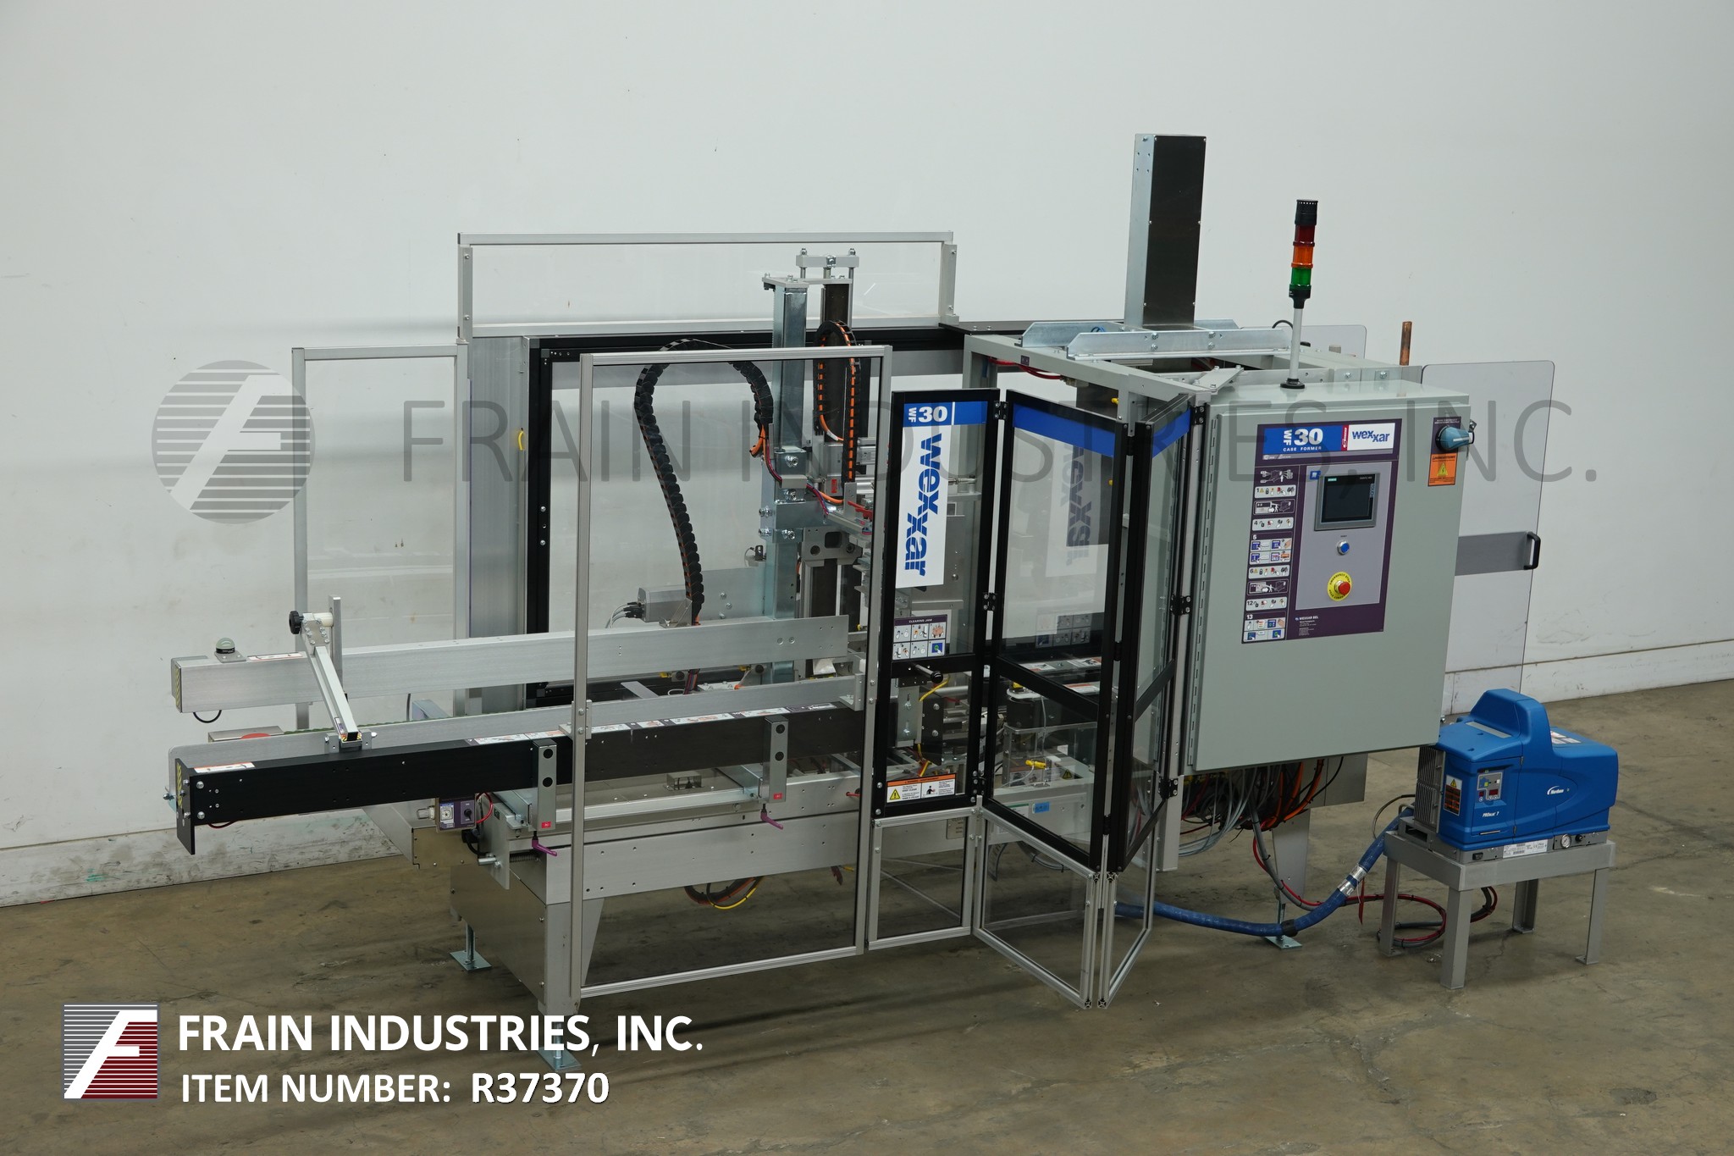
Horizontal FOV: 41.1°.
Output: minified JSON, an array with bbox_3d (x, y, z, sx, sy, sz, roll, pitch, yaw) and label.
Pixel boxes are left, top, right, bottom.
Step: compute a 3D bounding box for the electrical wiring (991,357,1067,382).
[{"bbox_3d":[0.495,-0.643,7.104,0.045,0.045,0.420,-4,14,-27],"label":"electrical wiring"}]

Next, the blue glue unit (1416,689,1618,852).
[{"bbox_3d":[1.970,0.561,7.063,0.600,0.475,0.300,-4,14,-27],"label":"blue glue unit"}]

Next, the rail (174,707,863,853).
[{"bbox_3d":[-0.744,0.468,5.801,1.900,0.190,0.160,-4,14,-27],"label":"rail"}]

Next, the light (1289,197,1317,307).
[{"bbox_3d":[1.251,-0.927,6.626,0.060,0.305,0.060,2,13,0],"label":"light"}]

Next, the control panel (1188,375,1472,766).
[{"bbox_3d":[1.267,-0.016,6.765,0.914,1.058,0.330,-4,14,-27],"label":"control panel"}]

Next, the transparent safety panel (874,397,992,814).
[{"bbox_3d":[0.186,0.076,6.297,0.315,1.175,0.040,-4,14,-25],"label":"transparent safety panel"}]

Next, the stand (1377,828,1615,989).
[{"bbox_3d":[1.942,0.988,7.162,0.610,0.386,0.350,-4,14,-27],"label":"stand"}]

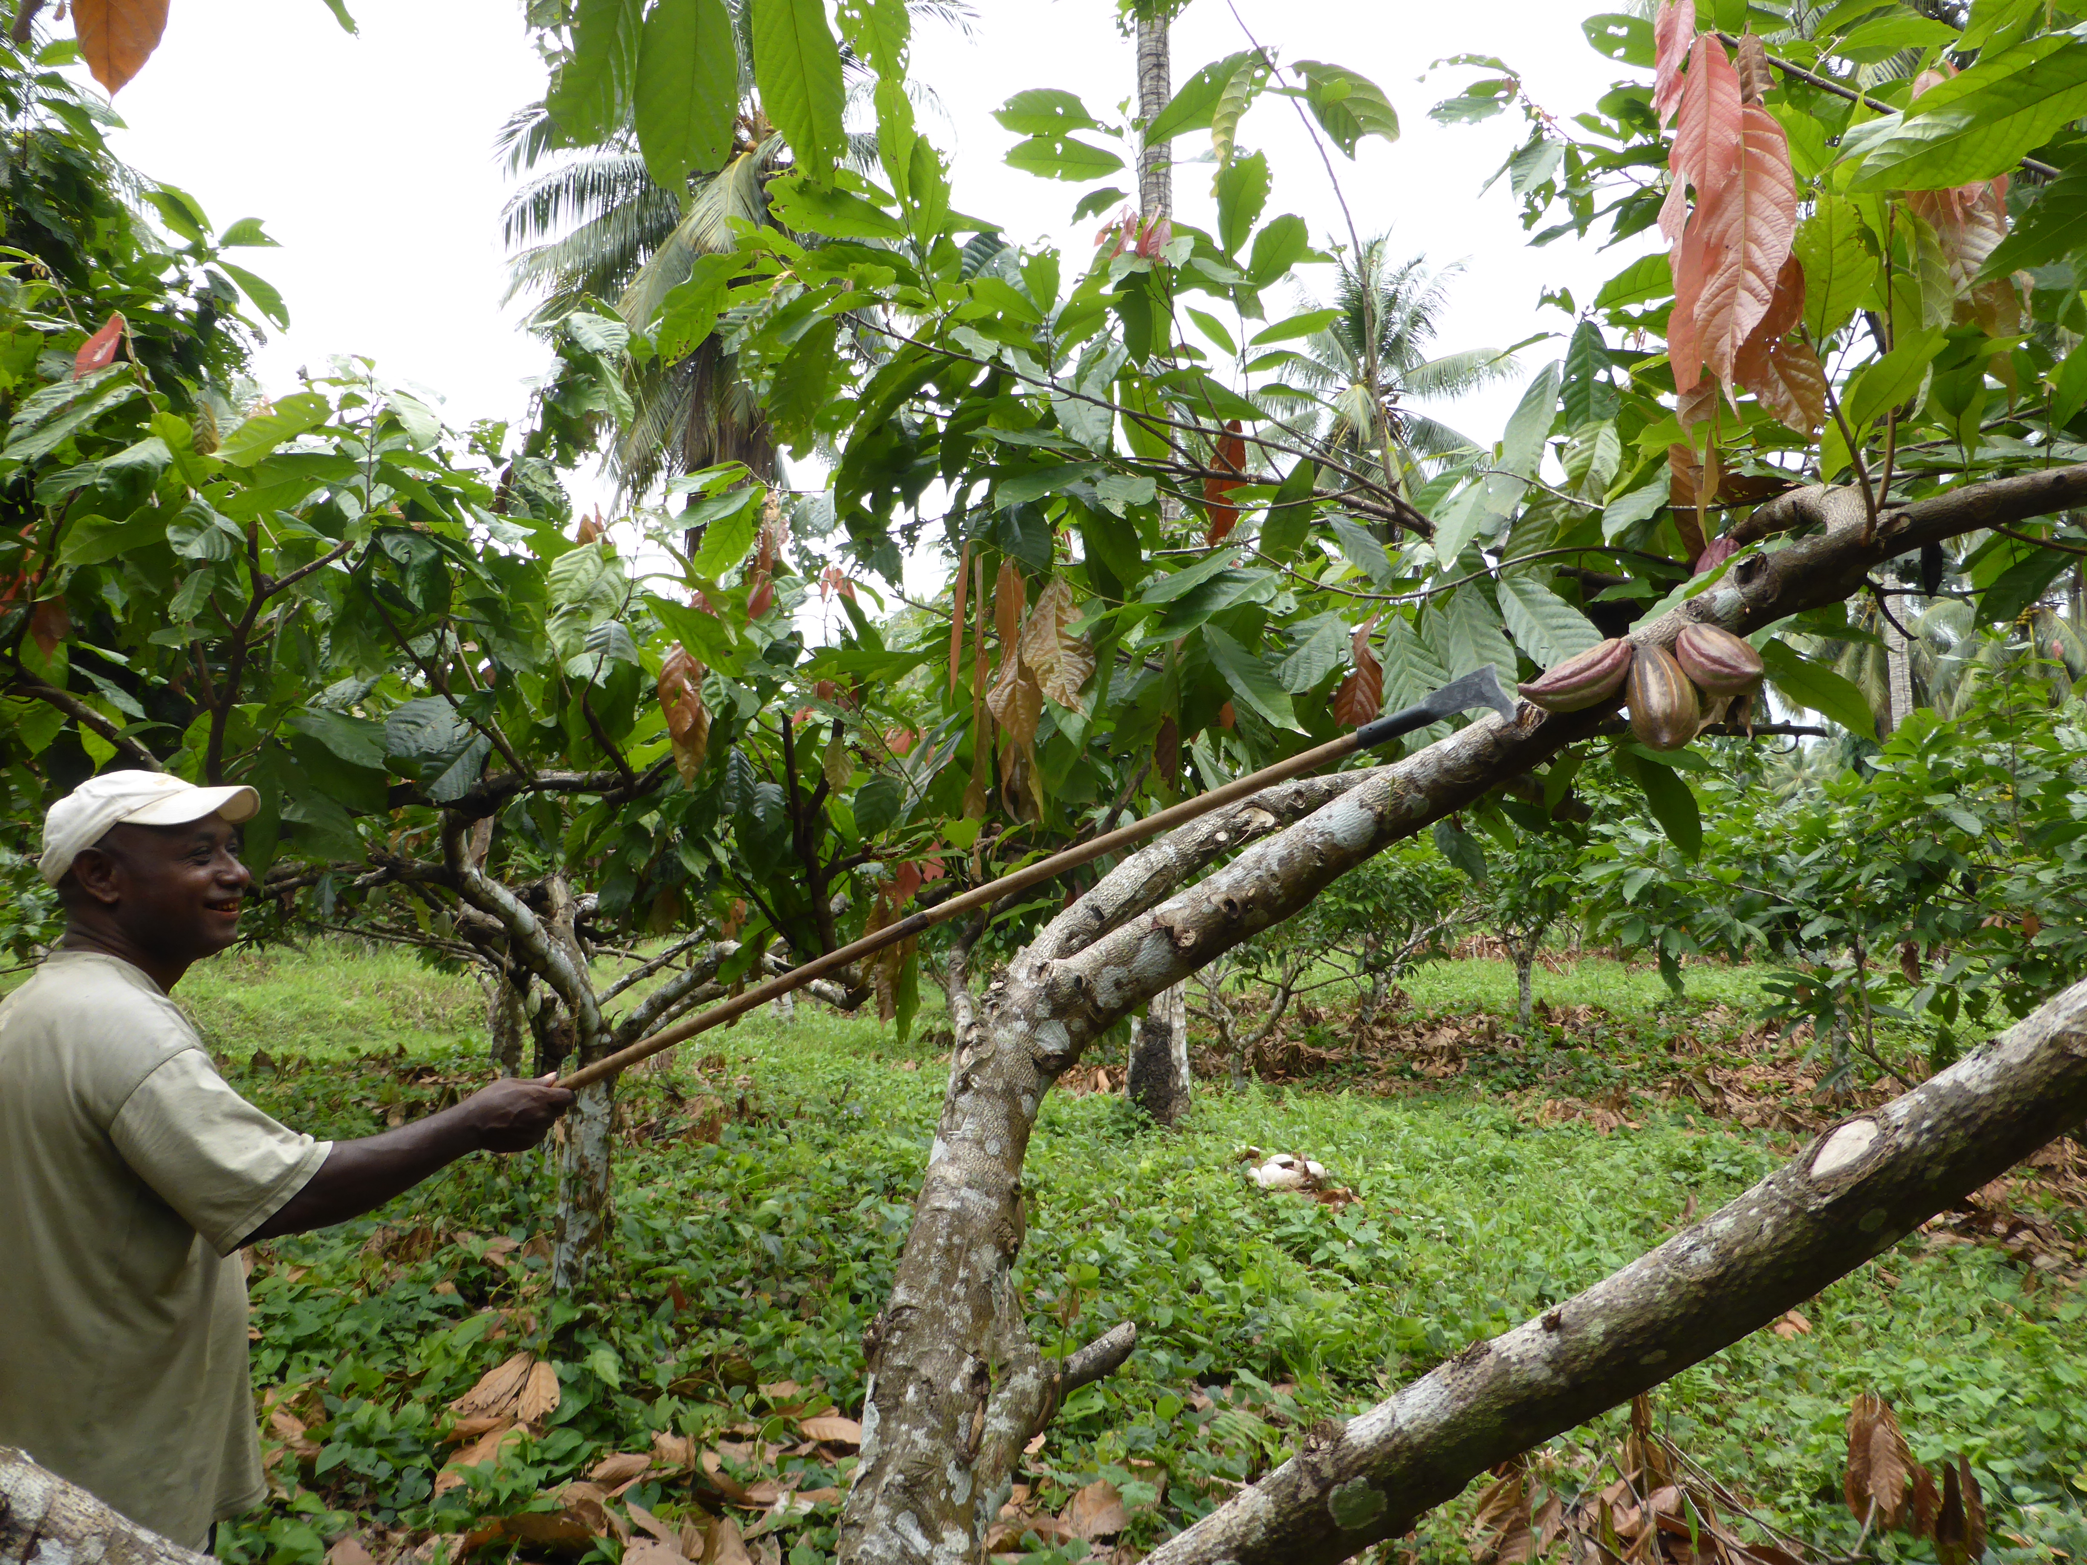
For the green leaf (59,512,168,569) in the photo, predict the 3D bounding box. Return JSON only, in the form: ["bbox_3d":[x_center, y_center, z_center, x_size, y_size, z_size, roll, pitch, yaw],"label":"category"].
[{"bbox_3d":[-2.098,-0.546,3.400,0.260,0.130,0.120,0,-1,-17],"label":"green leaf"}]

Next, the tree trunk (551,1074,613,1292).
[{"bbox_3d":[-1.436,1.253,4.700,0.165,0.680,0.165,5,0,0],"label":"tree trunk"}]

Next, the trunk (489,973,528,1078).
[{"bbox_3d":[-2.772,1.270,7.800,0.170,0.570,0.170,0,-1,0],"label":"trunk"}]

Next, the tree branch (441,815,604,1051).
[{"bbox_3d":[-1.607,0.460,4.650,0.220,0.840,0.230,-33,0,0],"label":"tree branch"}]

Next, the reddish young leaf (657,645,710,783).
[{"bbox_3d":[-0.885,-0.170,3.700,0.125,0.340,0.070,0,-1,0],"label":"reddish young leaf"}]

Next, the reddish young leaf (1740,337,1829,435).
[{"bbox_3d":[0.871,-0.473,1.780,0.115,0.130,0.060,0,-1,17],"label":"reddish young leaf"}]

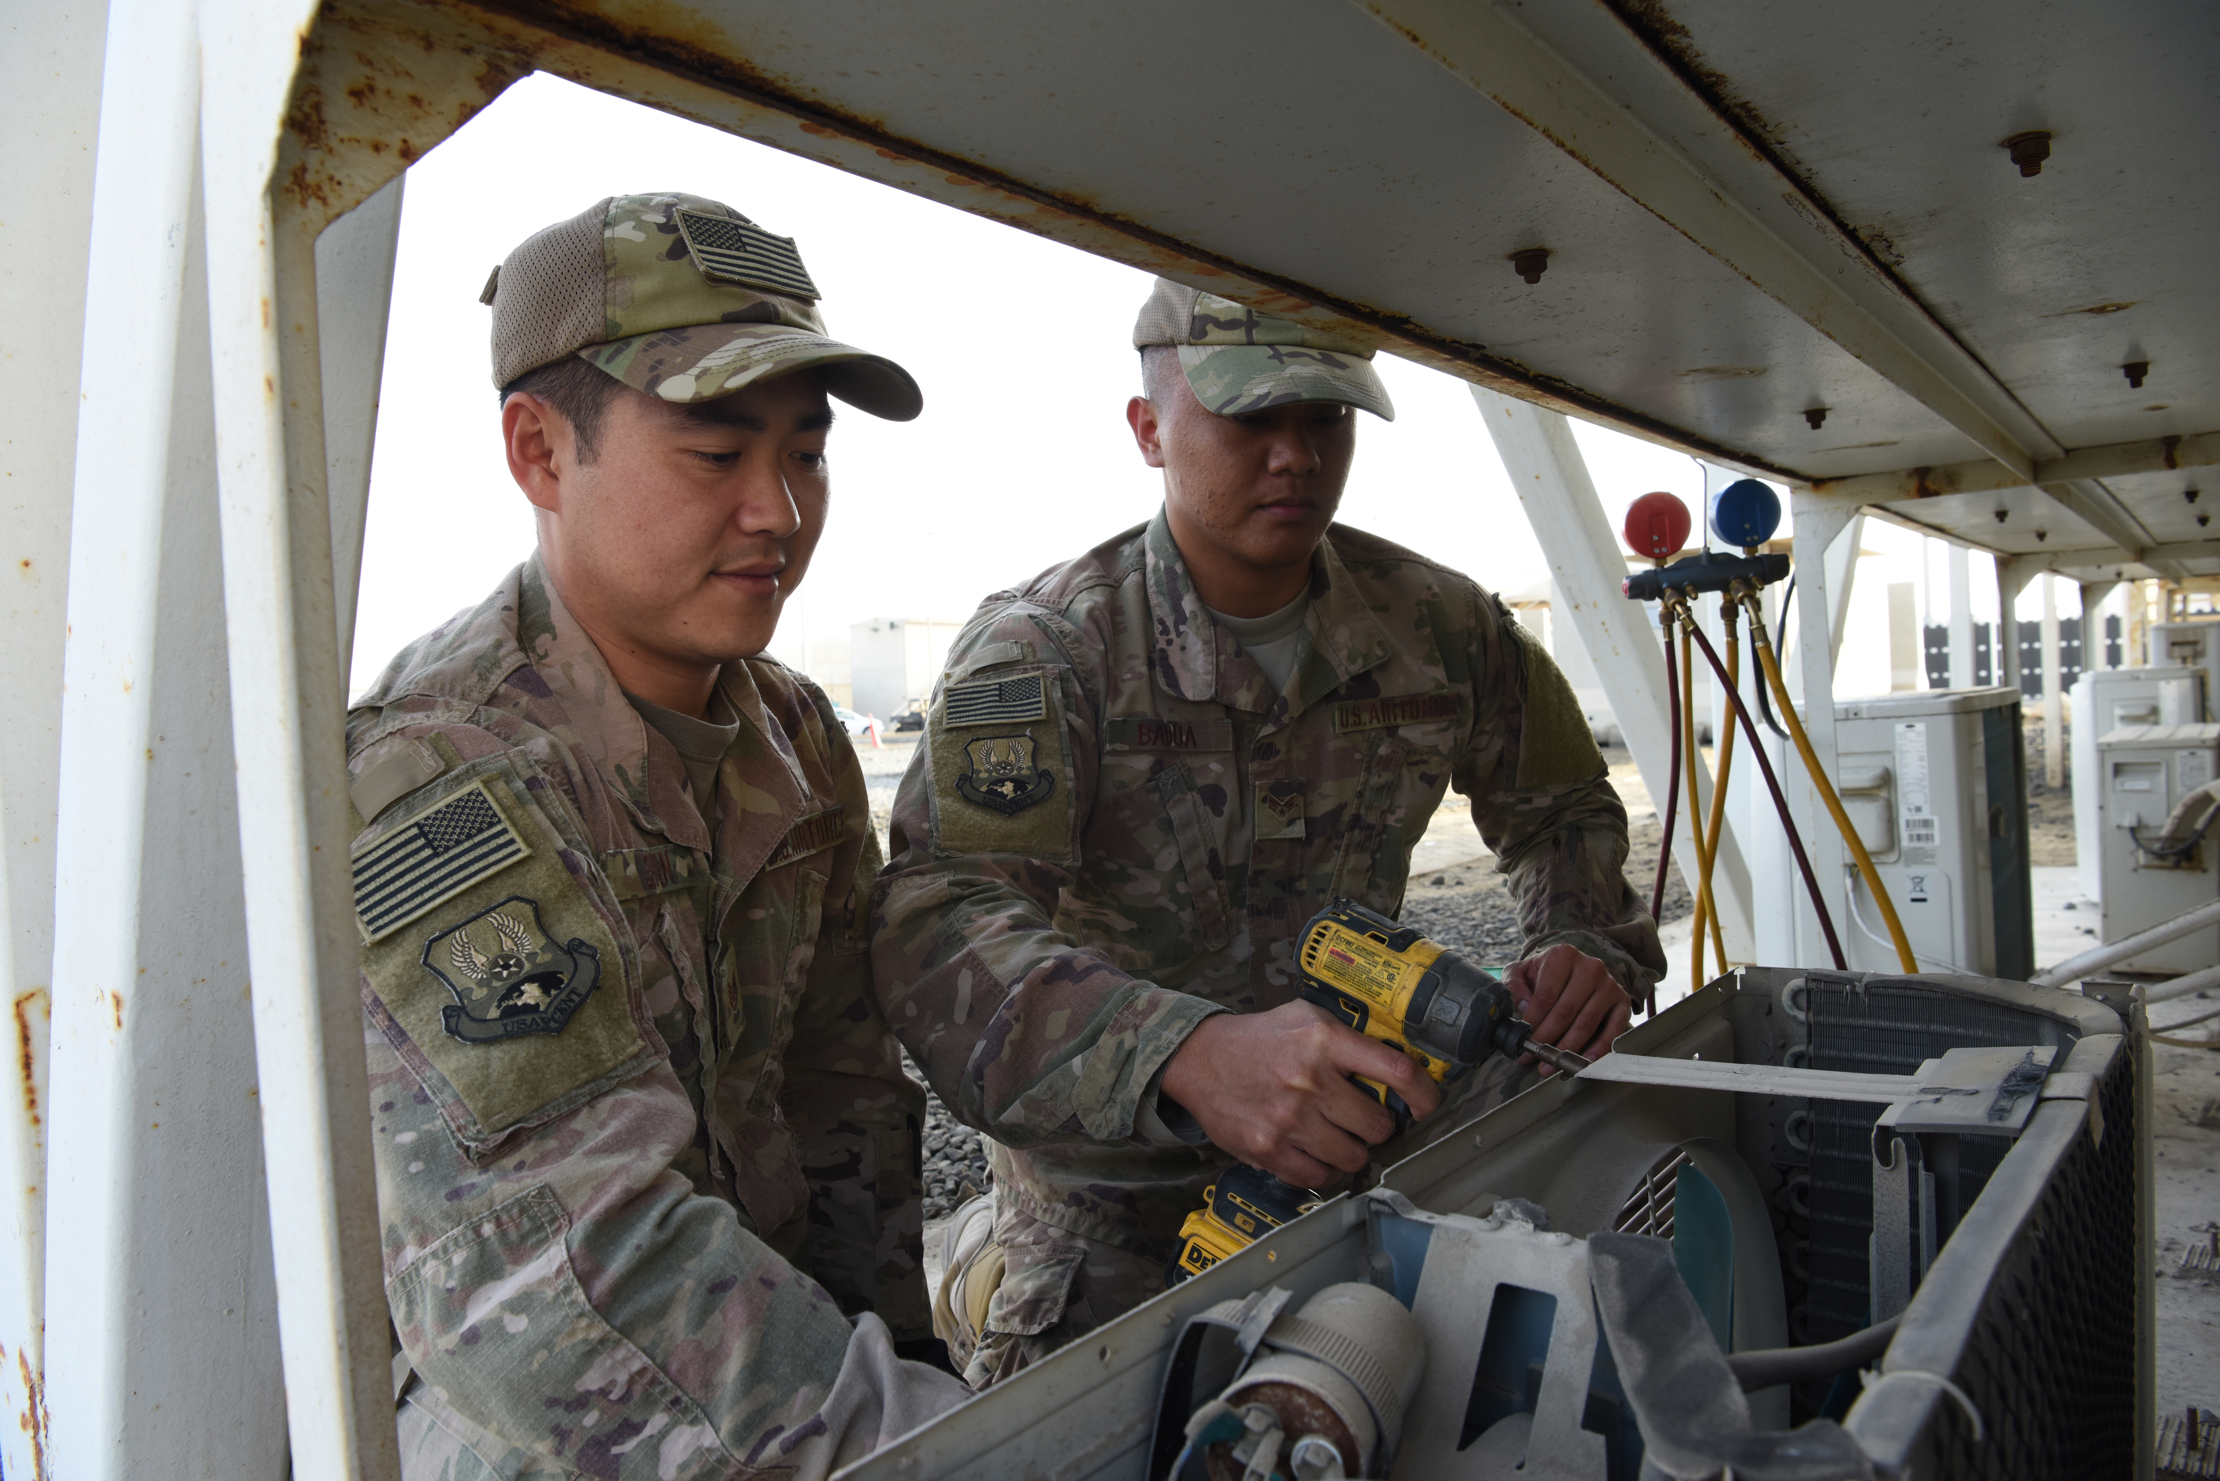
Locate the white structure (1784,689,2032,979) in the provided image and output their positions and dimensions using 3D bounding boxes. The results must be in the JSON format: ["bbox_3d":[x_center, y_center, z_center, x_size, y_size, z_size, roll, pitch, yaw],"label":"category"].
[{"bbox_3d":[1.419,0.278,2.632,0.325,0.710,0.860,-3,2,36],"label":"white structure"}]

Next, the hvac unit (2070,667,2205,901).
[{"bbox_3d":[3.366,0.119,4.791,0.335,0.715,0.860,-2,2,38],"label":"hvac unit"}]

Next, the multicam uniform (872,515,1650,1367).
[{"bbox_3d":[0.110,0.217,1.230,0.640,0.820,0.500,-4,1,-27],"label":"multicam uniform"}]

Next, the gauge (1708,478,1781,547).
[{"bbox_3d":[0.772,-0.276,1.800,0.081,0.081,0.034,-6,1,11],"label":"gauge"}]

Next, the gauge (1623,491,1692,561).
[{"bbox_3d":[0.673,-0.264,1.820,0.081,0.081,0.034,-6,1,11],"label":"gauge"}]

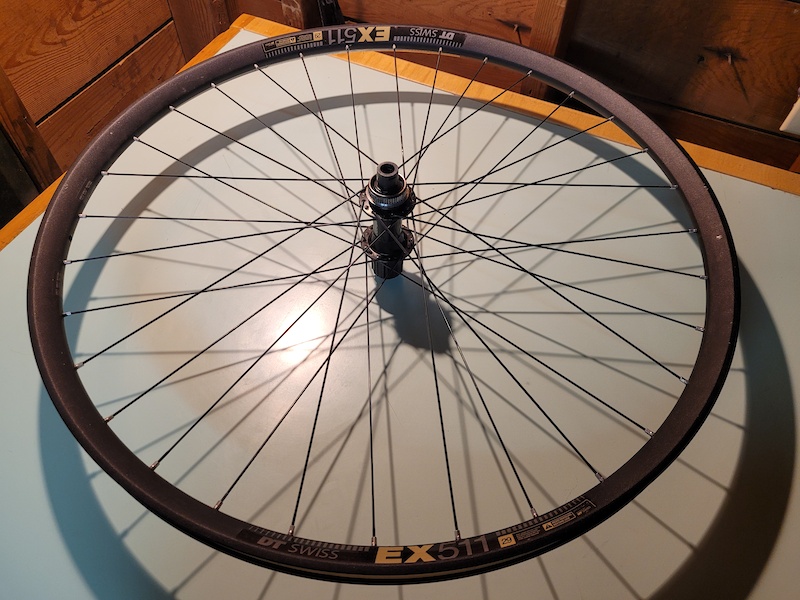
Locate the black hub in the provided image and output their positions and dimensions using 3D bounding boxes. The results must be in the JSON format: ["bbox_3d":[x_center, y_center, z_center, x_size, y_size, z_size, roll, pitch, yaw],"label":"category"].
[{"bbox_3d":[-0.012,-0.074,0.581,0.054,0.141,0.054,0,55,-1],"label":"black hub"}]

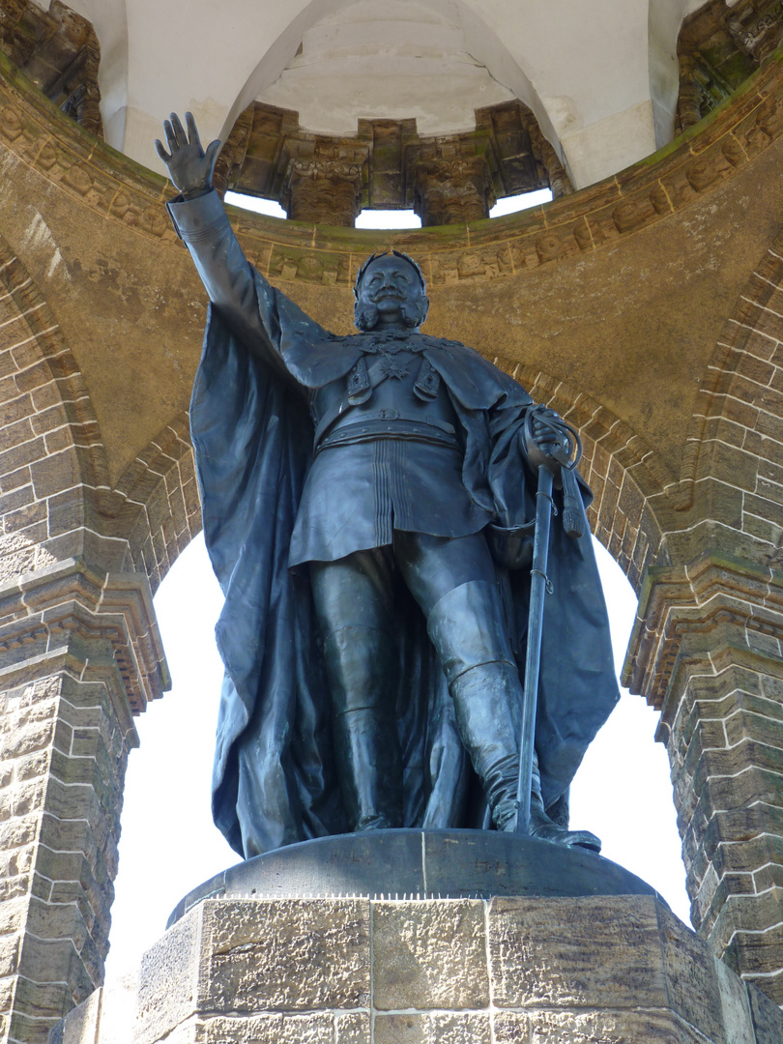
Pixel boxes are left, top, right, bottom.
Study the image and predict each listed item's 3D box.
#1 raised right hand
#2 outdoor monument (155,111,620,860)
[{"bbox_3d":[-2.067,-3.718,14.634,0.630,0.820,0.320,-7,-2,-4],"label":"raised right hand"},{"bbox_3d":[-0.153,-0.165,13.170,4.260,8.000,2.850,-1,-37,0],"label":"outdoor monument"}]

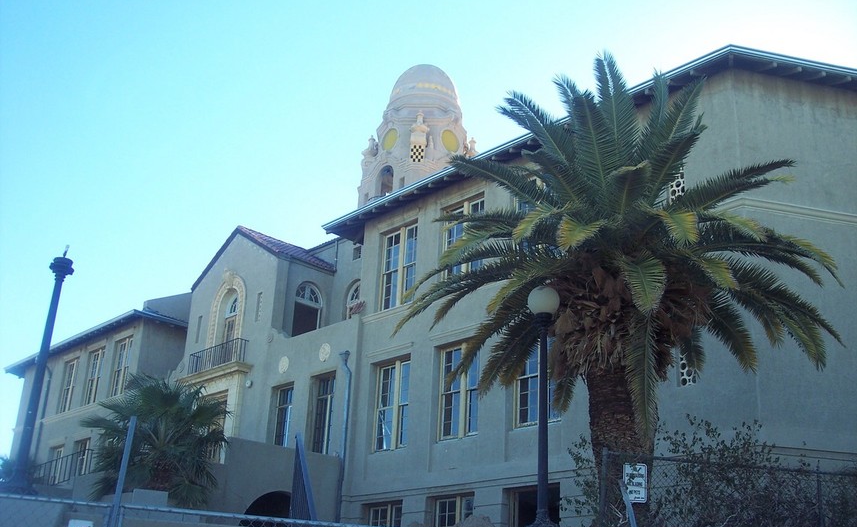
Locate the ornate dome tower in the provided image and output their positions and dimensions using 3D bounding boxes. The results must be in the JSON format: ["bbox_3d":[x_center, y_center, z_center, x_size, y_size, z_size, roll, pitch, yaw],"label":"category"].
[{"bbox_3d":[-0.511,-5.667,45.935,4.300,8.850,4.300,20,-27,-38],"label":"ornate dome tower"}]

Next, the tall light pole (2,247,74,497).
[{"bbox_3d":[-4.062,1.123,10.186,0.470,2.644,0.470,11,-22,-20],"label":"tall light pole"}]

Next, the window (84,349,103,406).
[{"bbox_3d":[-15.125,5.167,43.847,0.220,2.549,1.600,20,-27,-38],"label":"window"}]

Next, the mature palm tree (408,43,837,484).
[{"bbox_3d":[2.855,0.323,15.142,6.500,7.750,6.300,-2,-21,11],"label":"mature palm tree"}]

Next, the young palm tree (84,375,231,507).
[{"bbox_3d":[-4.995,3.430,17.727,2.650,2.900,2.650,8,-22,-14],"label":"young palm tree"}]

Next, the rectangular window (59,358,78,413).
[{"bbox_3d":[-17.082,5.846,45.884,0.220,2.549,1.600,20,-27,-38],"label":"rectangular window"}]

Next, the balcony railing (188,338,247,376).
[{"bbox_3d":[-7.856,3.559,35.770,0.480,0.920,3.517,20,-27,-38],"label":"balcony railing"}]

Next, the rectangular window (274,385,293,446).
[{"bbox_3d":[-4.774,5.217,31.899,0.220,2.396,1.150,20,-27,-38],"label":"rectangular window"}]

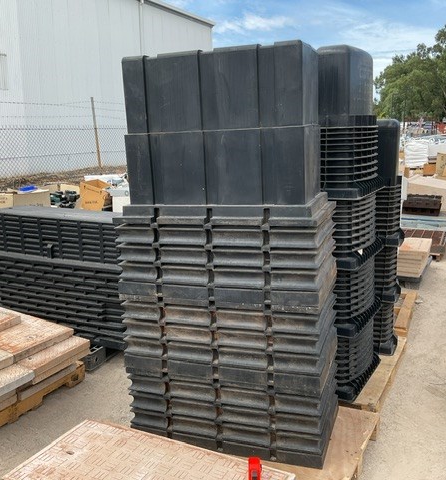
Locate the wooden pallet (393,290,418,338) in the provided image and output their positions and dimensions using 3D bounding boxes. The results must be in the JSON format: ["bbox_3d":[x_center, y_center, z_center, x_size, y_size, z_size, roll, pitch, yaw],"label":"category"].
[{"bbox_3d":[1.177,0.656,5.021,1.130,0.130,1.130,3,11,25],"label":"wooden pallet"}]

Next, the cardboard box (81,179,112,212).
[{"bbox_3d":[-1.712,-0.557,7.200,0.320,0.440,0.320,0,10,14],"label":"cardboard box"}]

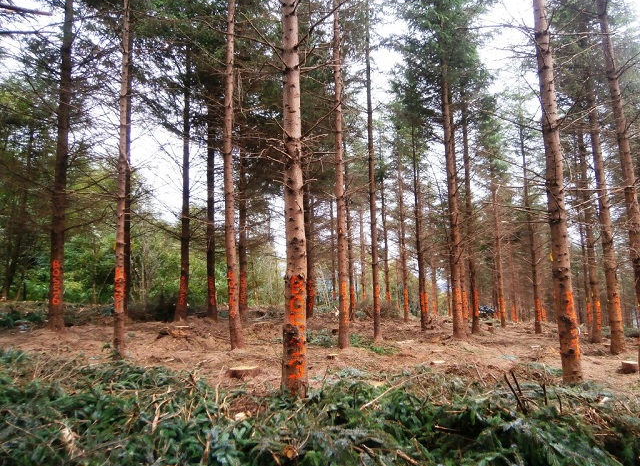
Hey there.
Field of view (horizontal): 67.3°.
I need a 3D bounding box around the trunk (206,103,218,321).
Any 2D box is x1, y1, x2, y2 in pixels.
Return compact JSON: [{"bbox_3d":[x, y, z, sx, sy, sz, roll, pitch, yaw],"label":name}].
[{"bbox_3d":[-4.119,-0.930,18.449,0.300,8.459,0.300,-1,-8,-13],"label":"trunk"}]

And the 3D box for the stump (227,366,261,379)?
[{"bbox_3d":[-1.188,2.147,7.511,0.480,0.170,0.480,0,-8,-9],"label":"stump"}]

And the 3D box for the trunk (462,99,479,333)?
[{"bbox_3d":[5.773,-0.779,18.493,0.270,9.121,0.270,-3,-8,17],"label":"trunk"}]

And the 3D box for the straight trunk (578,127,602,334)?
[{"bbox_3d":[10.592,0.001,18.837,0.310,8.253,0.310,-4,-9,29],"label":"straight trunk"}]

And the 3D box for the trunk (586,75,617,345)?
[{"bbox_3d":[8.396,-0.746,14.237,0.340,8.261,0.340,-6,-9,31],"label":"trunk"}]

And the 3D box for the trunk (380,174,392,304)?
[{"bbox_3d":[3.519,0.307,25.461,0.240,7.094,0.240,-3,-8,8],"label":"trunk"}]

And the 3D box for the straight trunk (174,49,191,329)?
[{"bbox_3d":[-5.114,-2.032,18.189,0.330,10.598,0.330,1,-8,-16],"label":"straight trunk"}]

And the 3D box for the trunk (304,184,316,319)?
[{"bbox_3d":[-0.456,0.713,19.867,0.330,5.642,0.330,-1,-7,-1],"label":"trunk"}]

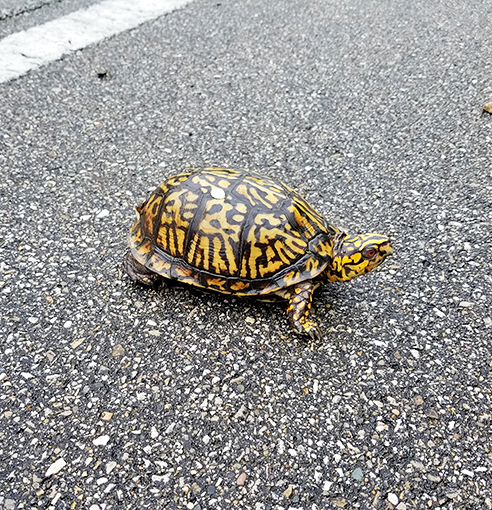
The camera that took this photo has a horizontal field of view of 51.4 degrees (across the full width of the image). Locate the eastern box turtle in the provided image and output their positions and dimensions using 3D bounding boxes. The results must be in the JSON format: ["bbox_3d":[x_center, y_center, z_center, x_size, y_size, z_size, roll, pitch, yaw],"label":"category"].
[{"bbox_3d":[0.006,-0.015,0.311,0.161,0.065,0.098,10,41,11],"label":"eastern box turtle"}]

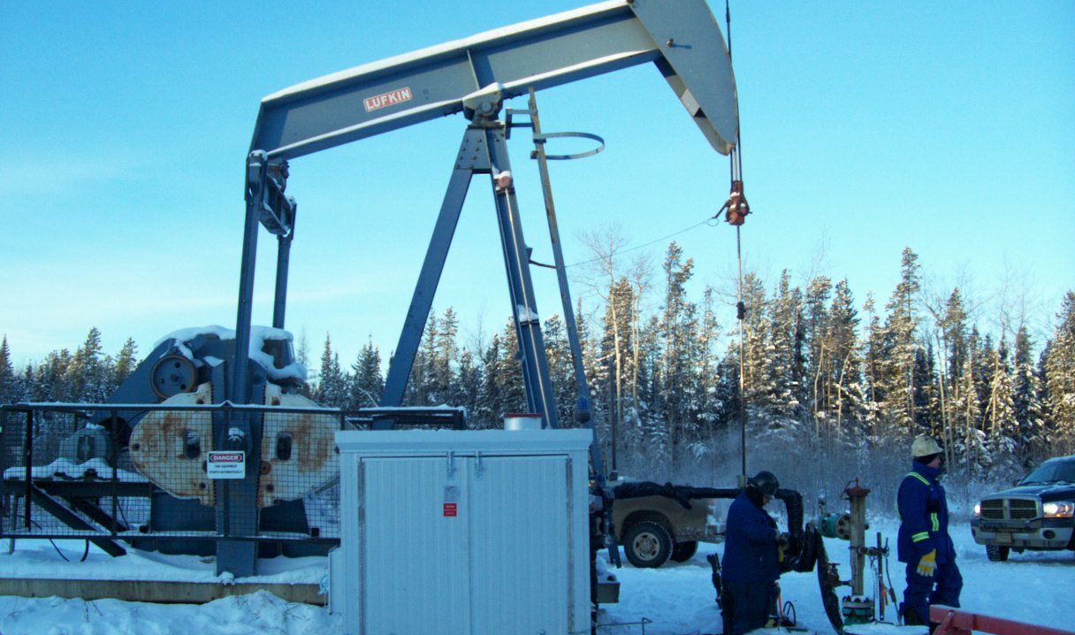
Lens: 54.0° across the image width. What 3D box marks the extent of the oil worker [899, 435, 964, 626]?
[{"bbox_3d":[3.426,1.934,9.247,0.500,1.800,0.580,-4,-7,30],"label":"oil worker"}]

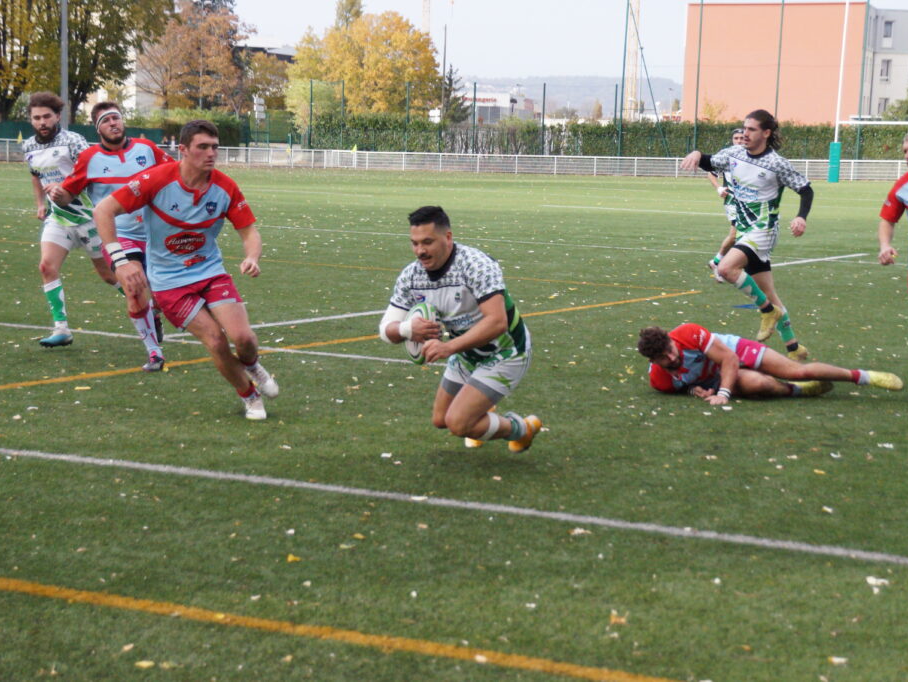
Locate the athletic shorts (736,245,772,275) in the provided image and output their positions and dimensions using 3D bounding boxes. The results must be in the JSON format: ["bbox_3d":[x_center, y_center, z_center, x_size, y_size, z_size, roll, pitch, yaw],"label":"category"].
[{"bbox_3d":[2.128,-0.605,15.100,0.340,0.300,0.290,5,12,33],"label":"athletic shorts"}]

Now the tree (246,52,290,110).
[{"bbox_3d":[-13.048,-16.495,150.000,4.200,7.600,4.200,2,5,0],"label":"tree"}]

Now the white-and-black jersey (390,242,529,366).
[{"bbox_3d":[0.031,-0.175,10.200,0.590,0.650,0.380,6,42,34],"label":"white-and-black jersey"}]

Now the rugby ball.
[{"bbox_3d":[-0.148,-0.033,10.000,0.190,0.290,0.190,2,-2,0],"label":"rugby ball"}]

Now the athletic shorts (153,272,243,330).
[{"bbox_3d":[-1.398,-0.248,11.620,0.460,0.400,0.360,-10,12,-20],"label":"athletic shorts"}]

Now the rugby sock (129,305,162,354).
[{"bbox_3d":[-1.968,-0.061,13.650,0.115,0.340,0.130,-9,17,31],"label":"rugby sock"}]

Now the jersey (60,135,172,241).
[{"bbox_3d":[-2.157,-0.964,13.750,0.660,0.660,0.360,1,14,-8],"label":"jersey"}]

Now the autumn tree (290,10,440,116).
[{"bbox_3d":[-5.129,-15.094,125.000,8.800,8.900,8.400,2,5,0],"label":"autumn tree"}]

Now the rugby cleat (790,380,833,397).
[{"bbox_3d":[2.343,0.306,13.900,0.285,0.100,0.115,0,-29,-18],"label":"rugby cleat"}]

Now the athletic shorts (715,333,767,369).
[{"bbox_3d":[1.850,0.138,13.720,0.320,0.370,0.260,6,10,-13],"label":"athletic shorts"}]

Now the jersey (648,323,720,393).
[{"bbox_3d":[1.527,0.112,13.600,0.540,0.460,0.310,8,25,-26],"label":"jersey"}]

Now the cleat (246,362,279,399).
[{"bbox_3d":[-1.061,0.212,11.750,0.105,0.285,0.120,-31,-22,-15],"label":"cleat"}]

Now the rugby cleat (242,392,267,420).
[{"bbox_3d":[-1.088,0.359,11.600,0.105,0.125,0.280,1,6,-12],"label":"rugby cleat"}]

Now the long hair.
[{"bbox_3d":[2.202,-1.494,15.100,0.220,0.290,0.190,-9,11,-39],"label":"long hair"}]

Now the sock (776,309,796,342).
[{"bbox_3d":[2.365,-0.103,15.100,0.110,0.310,0.120,-1,22,37],"label":"sock"}]

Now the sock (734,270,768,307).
[{"bbox_3d":[2.176,-0.380,15.600,0.125,0.255,0.115,-49,13,-23],"label":"sock"}]

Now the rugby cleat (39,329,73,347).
[{"bbox_3d":[-2.697,-0.024,14.450,0.100,0.120,0.280,8,8,44],"label":"rugby cleat"}]

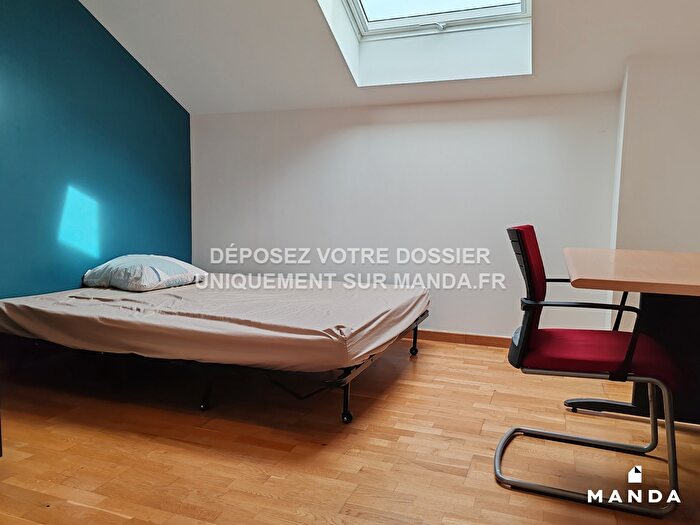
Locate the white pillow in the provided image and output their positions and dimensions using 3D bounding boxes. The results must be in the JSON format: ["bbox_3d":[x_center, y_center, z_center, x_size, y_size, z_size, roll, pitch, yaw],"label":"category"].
[{"bbox_3d":[-1.462,0.060,3.910,0.520,0.200,0.670,3,6,21],"label":"white pillow"}]

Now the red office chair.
[{"bbox_3d":[0.887,0.332,2.072,0.600,0.930,0.560,3,6,21],"label":"red office chair"}]

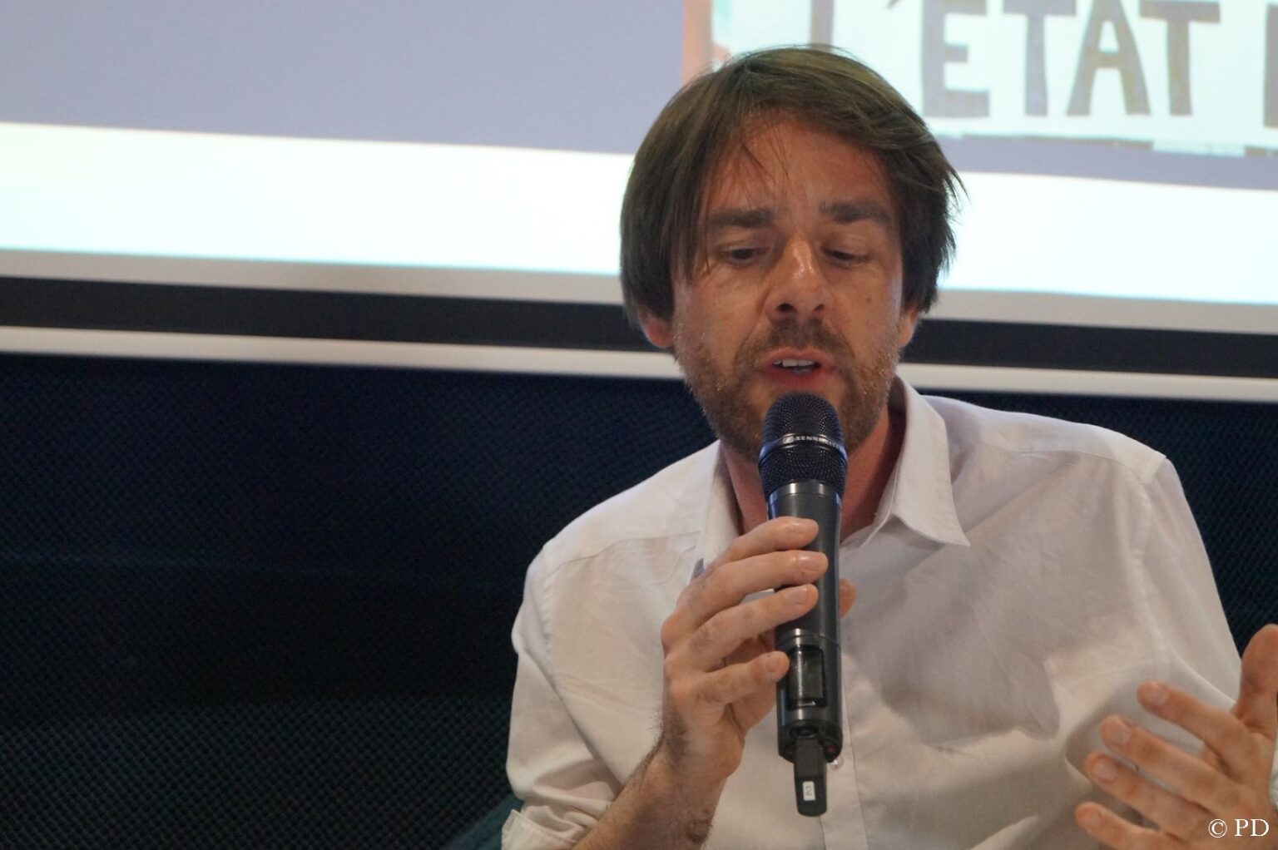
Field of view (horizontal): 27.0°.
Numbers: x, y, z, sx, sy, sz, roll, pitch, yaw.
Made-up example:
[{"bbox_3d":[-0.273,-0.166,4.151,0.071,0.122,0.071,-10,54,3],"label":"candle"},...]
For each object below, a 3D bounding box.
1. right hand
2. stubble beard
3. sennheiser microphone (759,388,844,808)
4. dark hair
[{"bbox_3d":[0.064,0.127,1.478,0.109,0.150,0.100,0,-15,0],"label":"right hand"},{"bbox_3d":[0.090,-0.021,1.615,0.138,0.085,0.090,0,-2,-2],"label":"stubble beard"},{"bbox_3d":[0.093,0.098,1.475,0.050,0.252,0.050,-1,-27,3],"label":"sennheiser microphone"},{"bbox_3d":[0.096,-0.149,1.690,0.208,0.182,0.210,0,-2,-2],"label":"dark hair"}]

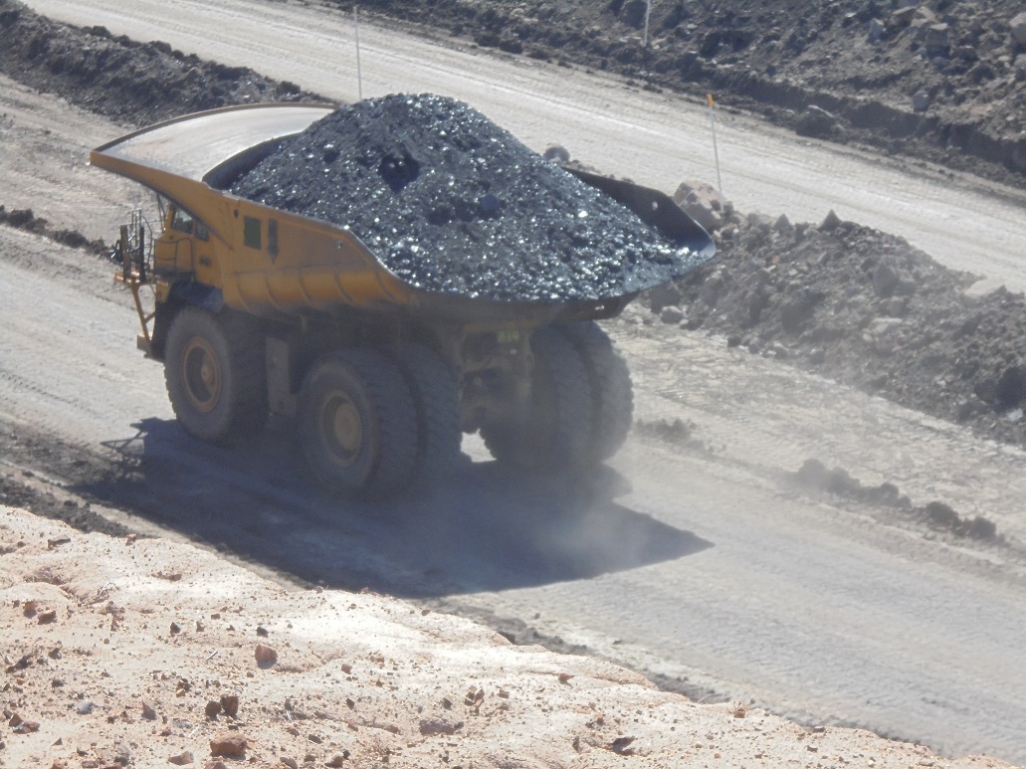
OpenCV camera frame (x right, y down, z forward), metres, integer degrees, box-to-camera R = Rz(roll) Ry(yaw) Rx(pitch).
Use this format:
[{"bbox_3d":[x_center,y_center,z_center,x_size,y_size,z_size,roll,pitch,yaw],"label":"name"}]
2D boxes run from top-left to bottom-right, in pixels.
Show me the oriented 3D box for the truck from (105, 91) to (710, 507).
[{"bbox_3d":[-2.754,-2.484,102.860,8.300,8.050,12.700,-9,16,-35],"label":"truck"}]

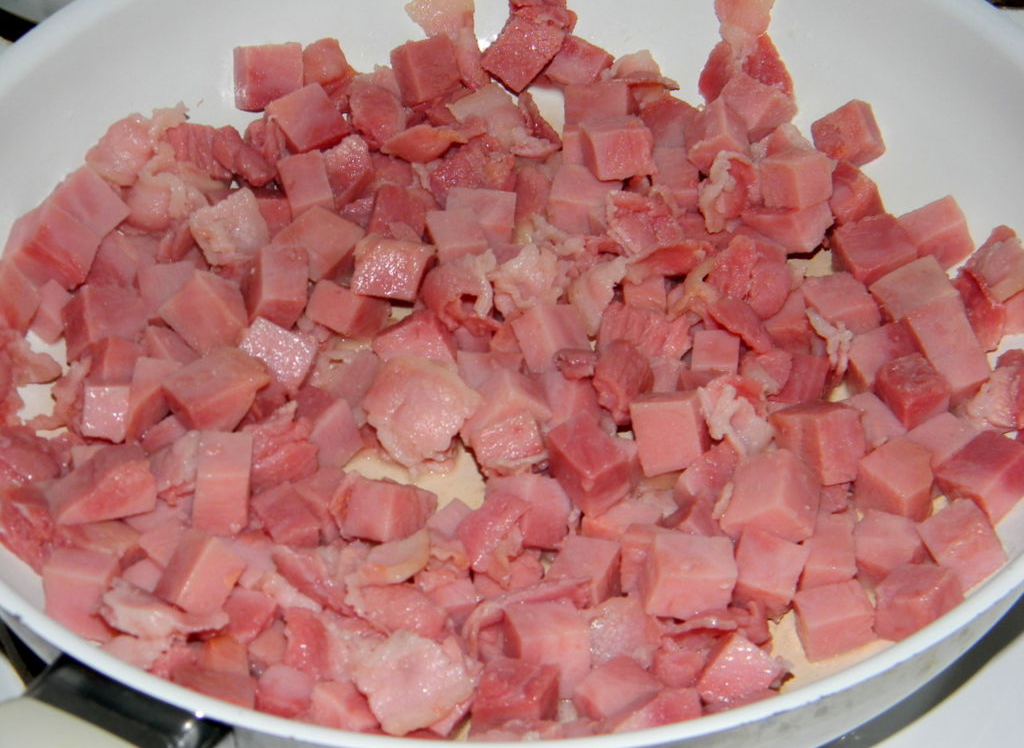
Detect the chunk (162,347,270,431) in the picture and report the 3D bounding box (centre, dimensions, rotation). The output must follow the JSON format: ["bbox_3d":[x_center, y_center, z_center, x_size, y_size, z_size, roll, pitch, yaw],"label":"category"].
[{"bbox_3d":[-0.066,0.004,0.548,0.018,0.010,0.011,-21,55,-33],"label":"chunk"}]

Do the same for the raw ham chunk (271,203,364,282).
[{"bbox_3d":[-0.046,-0.030,0.580,0.015,0.008,0.016,27,50,26],"label":"raw ham chunk"}]

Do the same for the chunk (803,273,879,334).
[{"bbox_3d":[0.076,-0.015,0.564,0.013,0.010,0.014,-21,44,-10],"label":"chunk"}]

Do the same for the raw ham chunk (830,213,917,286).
[{"bbox_3d":[0.085,-0.026,0.577,0.014,0.014,0.014,-20,54,-12],"label":"raw ham chunk"}]

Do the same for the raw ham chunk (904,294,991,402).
[{"bbox_3d":[0.095,-0.004,0.535,0.009,0.012,0.019,-23,72,-3],"label":"raw ham chunk"}]

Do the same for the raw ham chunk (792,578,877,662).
[{"bbox_3d":[0.066,0.050,0.503,0.013,0.011,0.009,-15,46,-2],"label":"raw ham chunk"}]

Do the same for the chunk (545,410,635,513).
[{"bbox_3d":[0.017,0.019,0.532,0.010,0.013,0.016,-30,54,-20],"label":"chunk"}]

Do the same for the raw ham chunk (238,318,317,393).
[{"bbox_3d":[-0.053,-0.004,0.555,0.015,0.012,0.010,25,64,4],"label":"raw ham chunk"}]

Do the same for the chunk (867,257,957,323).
[{"bbox_3d":[0.093,-0.015,0.558,0.016,0.013,0.015,-25,42,-3],"label":"chunk"}]

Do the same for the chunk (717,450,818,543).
[{"bbox_3d":[0.055,0.027,0.516,0.013,0.014,0.015,-14,45,34],"label":"chunk"}]

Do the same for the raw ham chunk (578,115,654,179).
[{"bbox_3d":[0.025,-0.054,0.591,0.014,0.011,0.015,-8,18,-8],"label":"raw ham chunk"}]

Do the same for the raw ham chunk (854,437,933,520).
[{"bbox_3d":[0.083,0.025,0.531,0.010,0.015,0.013,-28,55,-20],"label":"raw ham chunk"}]

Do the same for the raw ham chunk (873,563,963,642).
[{"bbox_3d":[0.083,0.046,0.503,0.013,0.010,0.014,-1,27,31],"label":"raw ham chunk"}]

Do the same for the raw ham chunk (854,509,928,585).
[{"bbox_3d":[0.078,0.037,0.511,0.013,0.010,0.013,3,28,3],"label":"raw ham chunk"}]

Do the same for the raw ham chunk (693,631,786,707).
[{"bbox_3d":[0.046,0.062,0.488,0.012,0.010,0.013,16,43,21],"label":"raw ham chunk"}]

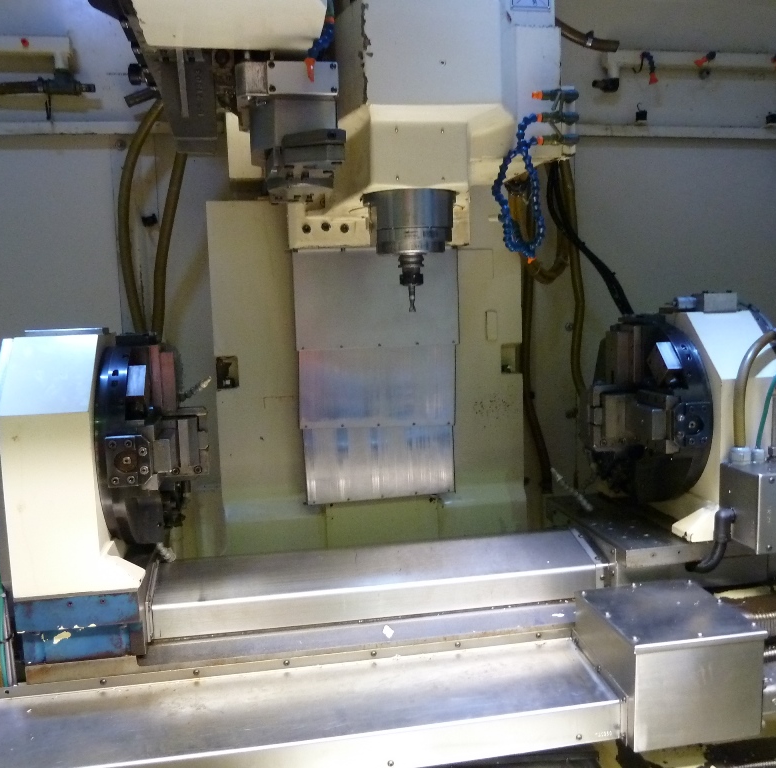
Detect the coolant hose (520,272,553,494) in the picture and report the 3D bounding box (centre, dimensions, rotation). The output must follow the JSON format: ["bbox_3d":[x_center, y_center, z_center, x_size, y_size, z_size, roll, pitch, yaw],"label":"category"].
[{"bbox_3d":[0.534,-0.009,2.644,0.108,0.835,0.074,-3,6,-9],"label":"coolant hose"}]

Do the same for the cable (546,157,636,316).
[{"bbox_3d":[0.581,-0.436,2.143,0.230,0.478,0.144,-3,6,-9],"label":"cable"}]

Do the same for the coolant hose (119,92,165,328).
[{"bbox_3d":[-0.729,-0.499,2.224,0.170,0.674,0.132,-3,6,-9],"label":"coolant hose"}]

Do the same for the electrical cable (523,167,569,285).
[{"bbox_3d":[0.477,-0.491,2.213,0.178,0.349,0.114,-3,6,-9],"label":"electrical cable"}]

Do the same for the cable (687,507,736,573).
[{"bbox_3d":[0.713,0.342,1.627,0.173,0.116,0.106,-3,6,-9],"label":"cable"}]

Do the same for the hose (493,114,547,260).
[{"bbox_3d":[0.330,-0.500,1.872,0.132,0.370,0.120,-3,6,-9],"label":"hose"}]

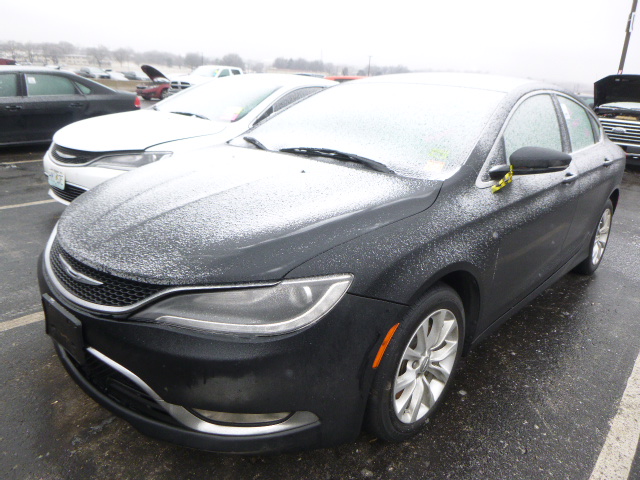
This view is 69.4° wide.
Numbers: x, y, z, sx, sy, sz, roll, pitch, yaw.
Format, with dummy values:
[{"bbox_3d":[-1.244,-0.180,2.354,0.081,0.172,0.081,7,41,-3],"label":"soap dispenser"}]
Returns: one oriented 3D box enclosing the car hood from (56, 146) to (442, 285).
[{"bbox_3d":[-0.406,-0.194,1.988,1.500,0.310,1.240,19,23,39],"label":"car hood"}]

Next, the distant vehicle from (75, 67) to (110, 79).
[{"bbox_3d":[-24.671,-17.811,50.255,5.600,1.860,1.950,18,23,37],"label":"distant vehicle"}]

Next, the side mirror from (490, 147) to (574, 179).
[{"bbox_3d":[0.862,-0.306,1.884,0.280,0.155,0.170,19,23,39],"label":"side mirror"}]

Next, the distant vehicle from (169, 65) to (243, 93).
[{"bbox_3d":[-5.063,-7.787,23.605,2.020,1.940,5.820,13,20,26],"label":"distant vehicle"}]

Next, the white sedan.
[{"bbox_3d":[-0.523,-1.219,5.554,1.870,1.490,4.880,19,23,39],"label":"white sedan"}]

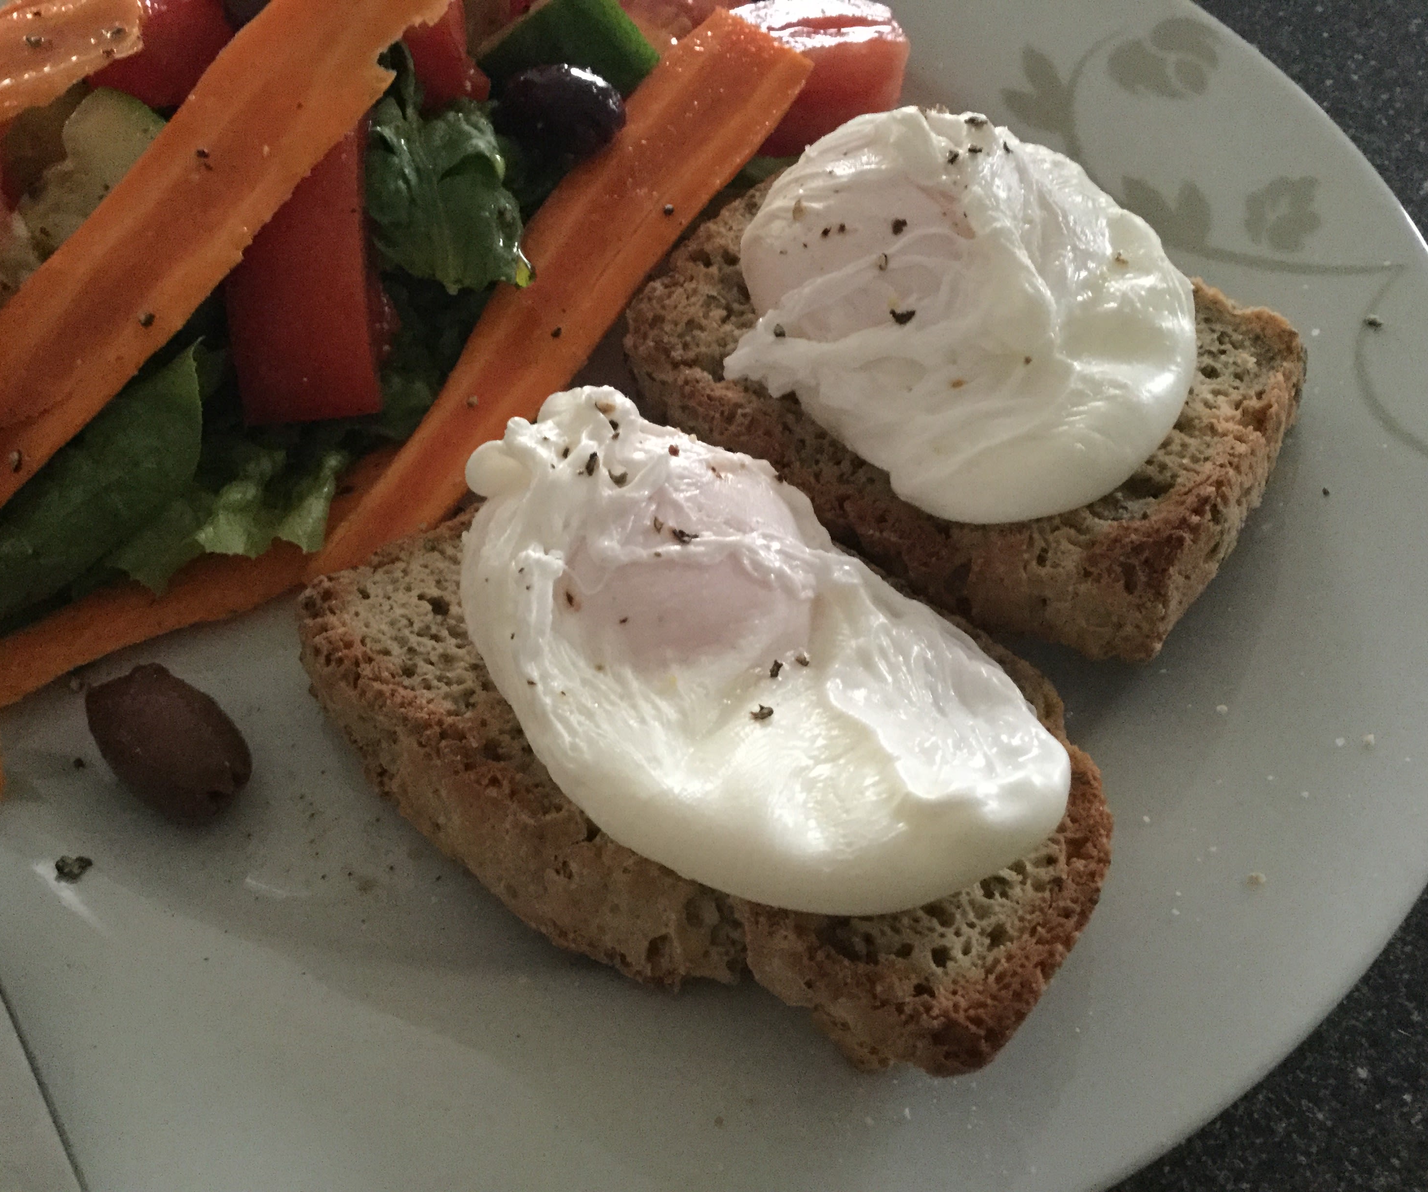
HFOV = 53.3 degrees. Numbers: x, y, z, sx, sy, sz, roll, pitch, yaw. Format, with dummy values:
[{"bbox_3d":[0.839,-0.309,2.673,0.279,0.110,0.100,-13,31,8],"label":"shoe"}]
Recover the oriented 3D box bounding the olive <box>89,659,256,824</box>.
[{"bbox_3d":[-0.077,0.021,0.202,0.018,0.016,0.029,-37,65,-25],"label":"olive"}]

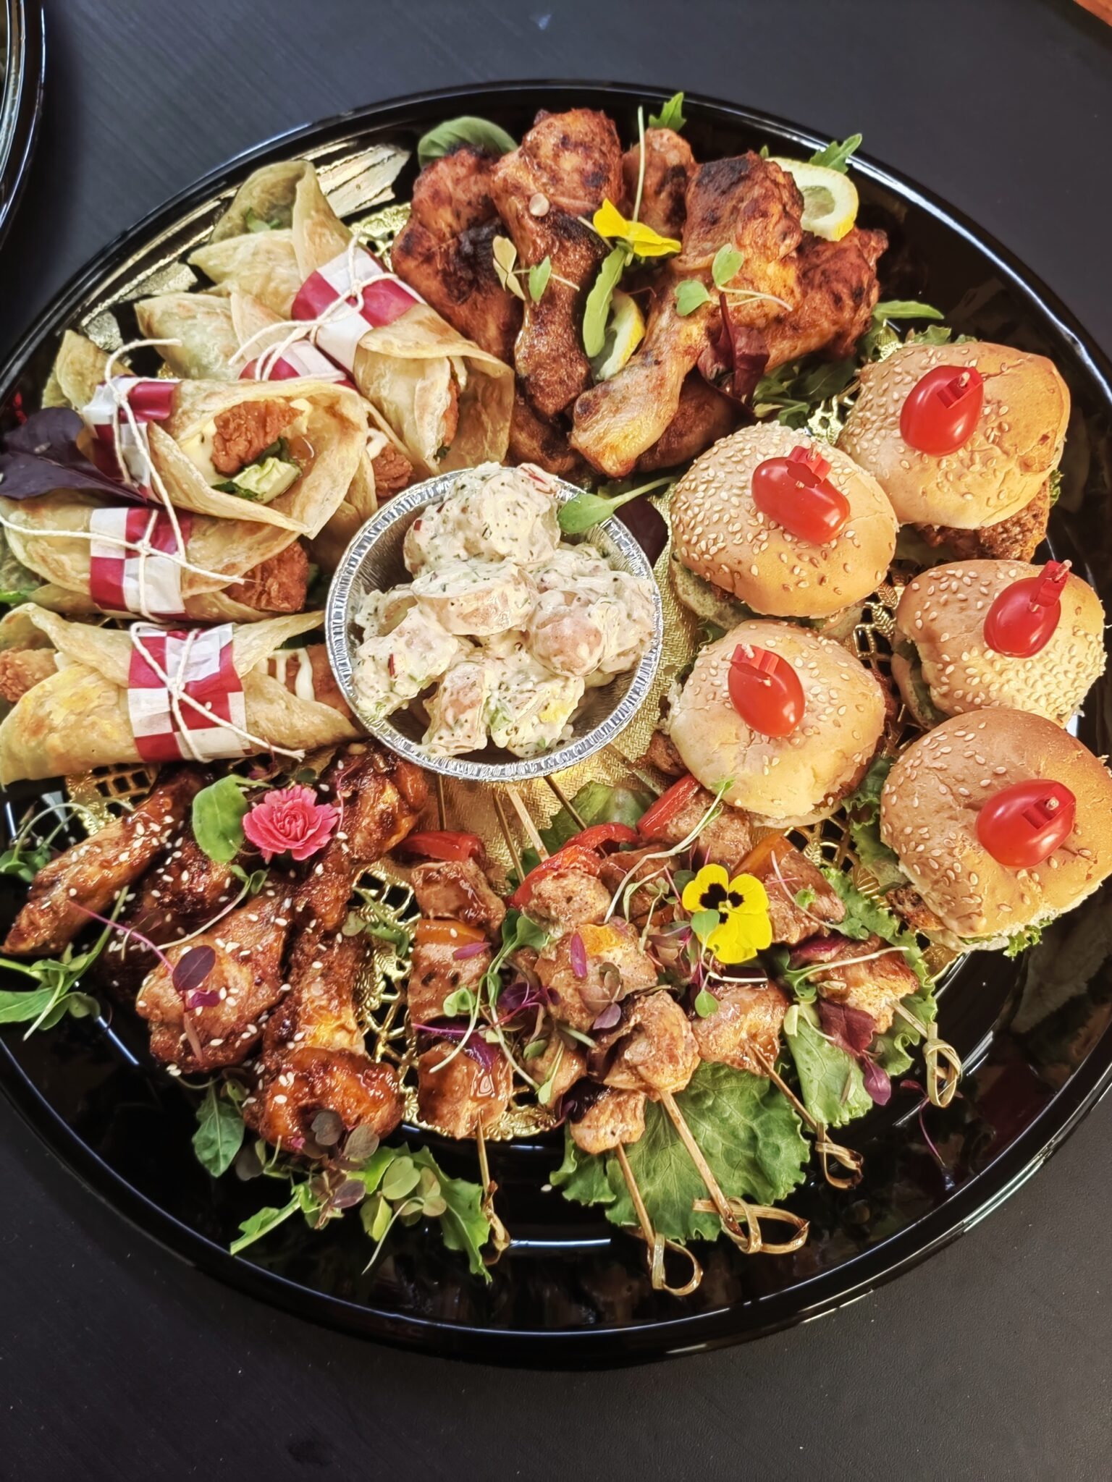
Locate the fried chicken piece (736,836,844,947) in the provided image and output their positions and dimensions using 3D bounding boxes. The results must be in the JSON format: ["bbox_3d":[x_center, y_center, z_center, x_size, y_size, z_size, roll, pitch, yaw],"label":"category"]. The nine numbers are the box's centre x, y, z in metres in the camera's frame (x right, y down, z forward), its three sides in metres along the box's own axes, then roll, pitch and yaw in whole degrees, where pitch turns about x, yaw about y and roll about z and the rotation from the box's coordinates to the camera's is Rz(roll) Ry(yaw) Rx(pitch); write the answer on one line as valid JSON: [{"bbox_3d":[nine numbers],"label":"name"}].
[{"bbox_3d":[0.071,0.045,0.348,0.030,0.025,0.033,-30,78,-8],"label":"fried chicken piece"}]

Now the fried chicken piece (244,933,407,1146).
[{"bbox_3d":[-0.074,0.095,0.371,0.043,0.036,0.071,15,77,2],"label":"fried chicken piece"}]

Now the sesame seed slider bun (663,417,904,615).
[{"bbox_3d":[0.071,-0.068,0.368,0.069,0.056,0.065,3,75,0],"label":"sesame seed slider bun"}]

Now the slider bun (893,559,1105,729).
[{"bbox_3d":[0.137,-0.028,0.358,0.063,0.052,0.061,6,75,0],"label":"slider bun"}]

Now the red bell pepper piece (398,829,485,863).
[{"bbox_3d":[-0.038,0.035,0.386,0.029,0.013,0.012,4,76,2],"label":"red bell pepper piece"}]

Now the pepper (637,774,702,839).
[{"bbox_3d":[0.035,0.019,0.351,0.024,0.010,0.010,-41,80,-10],"label":"pepper"}]

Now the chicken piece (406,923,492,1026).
[{"bbox_3d":[-0.036,0.077,0.384,0.027,0.025,0.033,5,77,0],"label":"chicken piece"}]

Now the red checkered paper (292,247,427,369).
[{"bbox_3d":[-0.073,-0.158,0.422,0.036,0.032,0.032,-41,79,-9],"label":"red checkered paper"}]

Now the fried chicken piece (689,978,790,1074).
[{"bbox_3d":[0.060,0.093,0.377,0.032,0.026,0.029,30,78,5],"label":"fried chicken piece"}]

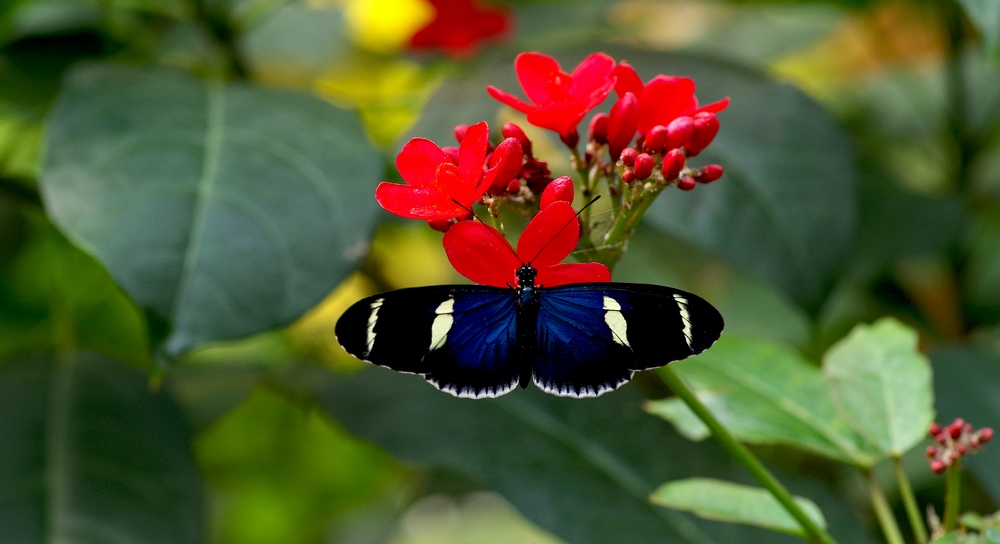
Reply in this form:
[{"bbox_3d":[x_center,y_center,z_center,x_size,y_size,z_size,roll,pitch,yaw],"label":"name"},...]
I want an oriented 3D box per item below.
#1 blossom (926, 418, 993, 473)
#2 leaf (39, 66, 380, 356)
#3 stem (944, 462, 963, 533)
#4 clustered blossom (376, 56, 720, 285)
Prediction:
[{"bbox_3d":[0.077,0.029,0.695,0.011,0.010,0.011,0,10,0],"label":"blossom"},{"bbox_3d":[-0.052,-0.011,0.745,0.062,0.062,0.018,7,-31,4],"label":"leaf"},{"bbox_3d":[0.076,0.038,0.695,0.003,0.012,0.003,8,6,0],"label":"stem"},{"bbox_3d":[0.008,-0.017,0.668,0.057,0.042,0.046,1,10,6],"label":"clustered blossom"}]

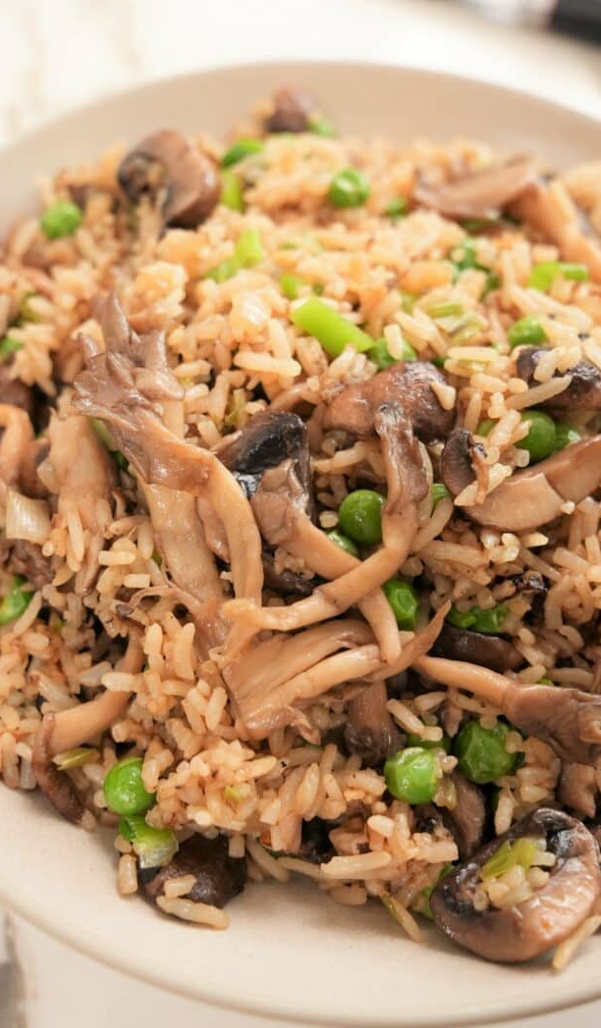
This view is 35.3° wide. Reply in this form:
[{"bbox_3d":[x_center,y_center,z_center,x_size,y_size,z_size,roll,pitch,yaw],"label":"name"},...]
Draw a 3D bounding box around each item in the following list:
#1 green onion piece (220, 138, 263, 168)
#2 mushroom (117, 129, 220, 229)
[{"bbox_3d":[-0.014,-0.087,0.228,0.011,0.006,0.006,-19,63,-14],"label":"green onion piece"},{"bbox_3d":[-0.031,-0.079,0.222,0.024,0.018,0.019,6,60,0],"label":"mushroom"}]

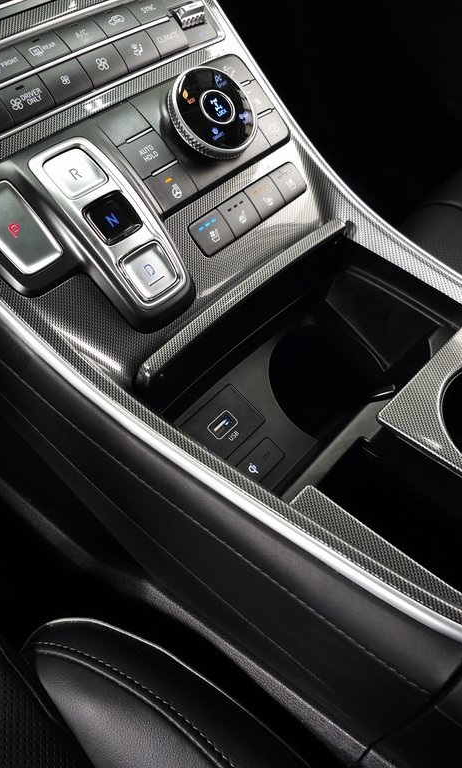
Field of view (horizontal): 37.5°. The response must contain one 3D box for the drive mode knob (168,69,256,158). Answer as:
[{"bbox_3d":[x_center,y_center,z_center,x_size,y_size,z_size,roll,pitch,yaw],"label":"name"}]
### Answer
[{"bbox_3d":[-0.011,-0.152,0.388,0.053,0.017,0.053,8,71,-26],"label":"drive mode knob"}]

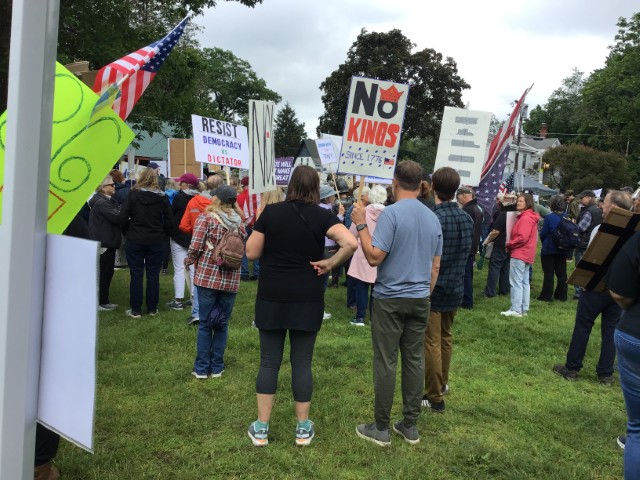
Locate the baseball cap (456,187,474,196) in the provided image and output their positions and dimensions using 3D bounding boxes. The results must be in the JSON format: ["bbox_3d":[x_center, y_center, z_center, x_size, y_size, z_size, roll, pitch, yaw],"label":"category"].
[{"bbox_3d":[2.107,-0.698,8.300,0.260,0.140,0.180,5,5,25],"label":"baseball cap"}]

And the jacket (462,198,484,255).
[{"bbox_3d":[2.065,-0.190,8.050,0.520,0.740,0.340,-2,7,-43],"label":"jacket"}]

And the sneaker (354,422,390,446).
[{"bbox_3d":[0.340,1.213,3.664,0.110,0.110,0.290,-2,6,-43],"label":"sneaker"}]

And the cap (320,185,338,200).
[{"bbox_3d":[0.087,-0.589,7.100,0.270,0.150,0.200,-8,6,-23],"label":"cap"}]

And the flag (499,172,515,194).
[{"bbox_3d":[3.916,-1.173,12.000,0.360,0.470,0.120,4,5,10],"label":"flag"}]

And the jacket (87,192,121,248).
[{"bbox_3d":[-2.601,-0.230,6.950,0.420,0.680,0.470,1,5,-23],"label":"jacket"}]

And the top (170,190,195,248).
[{"bbox_3d":[-1.671,-0.258,7.200,0.400,0.710,0.470,7,6,41],"label":"top"}]

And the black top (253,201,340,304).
[{"bbox_3d":[-0.136,0.072,3.460,0.530,0.620,0.320,3,5,0],"label":"black top"}]

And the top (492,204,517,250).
[{"bbox_3d":[3.026,-0.195,9.300,0.340,0.740,0.500,6,6,31],"label":"top"}]

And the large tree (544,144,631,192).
[{"bbox_3d":[17.604,-3.570,38.230,5.600,5.550,5.400,3,5,0],"label":"large tree"}]

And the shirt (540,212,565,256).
[{"bbox_3d":[3.687,-0.095,9.050,0.460,0.670,0.320,-2,7,-45],"label":"shirt"}]

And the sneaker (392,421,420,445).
[{"bbox_3d":[0.561,1.235,3.775,0.105,0.110,0.280,1,5,-22],"label":"sneaker"}]

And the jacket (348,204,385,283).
[{"bbox_3d":[0.579,0.047,6.700,0.520,0.830,0.360,-1,6,-42],"label":"jacket"}]

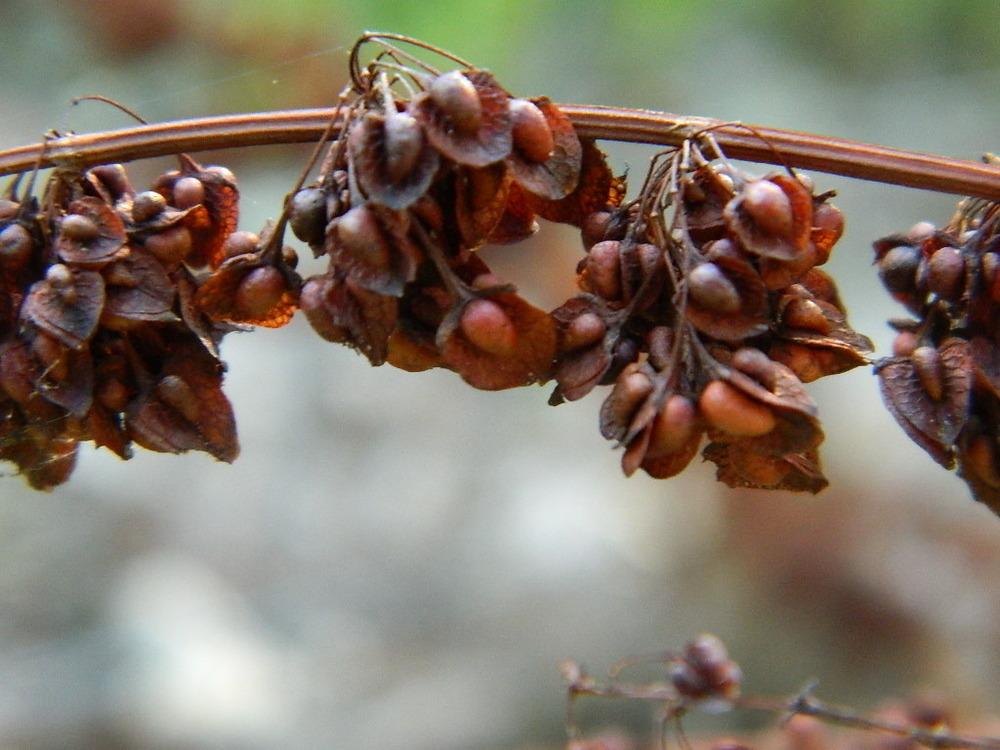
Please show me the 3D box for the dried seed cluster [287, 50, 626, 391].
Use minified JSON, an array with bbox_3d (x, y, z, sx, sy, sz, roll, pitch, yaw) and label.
[{"bbox_3d":[-0.002,-0.008,0.150,0.016,0.016,0.012,0,14,0],"label":"dried seed cluster"}]

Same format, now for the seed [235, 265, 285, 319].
[{"bbox_3d":[-0.012,-0.004,0.150,0.003,0.003,0.002,0,14,0],"label":"seed"}]

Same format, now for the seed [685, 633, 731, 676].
[{"bbox_3d":[0.012,0.016,0.168,0.002,0.002,0.002,0,14,0],"label":"seed"}]

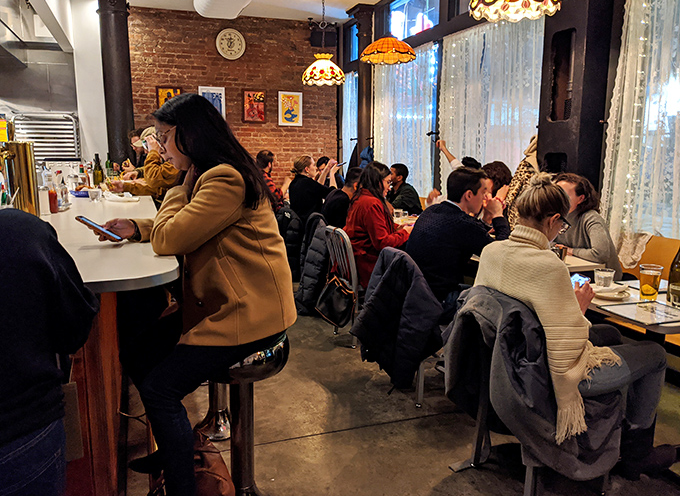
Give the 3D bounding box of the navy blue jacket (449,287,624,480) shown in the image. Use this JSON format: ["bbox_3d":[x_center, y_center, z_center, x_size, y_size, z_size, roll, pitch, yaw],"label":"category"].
[{"bbox_3d":[0.715,0.447,2.049,0.460,0.630,0.490,-3,10,-21],"label":"navy blue jacket"}]

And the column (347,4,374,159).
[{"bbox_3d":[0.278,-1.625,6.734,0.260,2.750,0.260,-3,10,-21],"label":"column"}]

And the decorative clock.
[{"bbox_3d":[-1.457,-2.742,7.141,0.407,0.411,0.040,-3,10,-21],"label":"decorative clock"}]

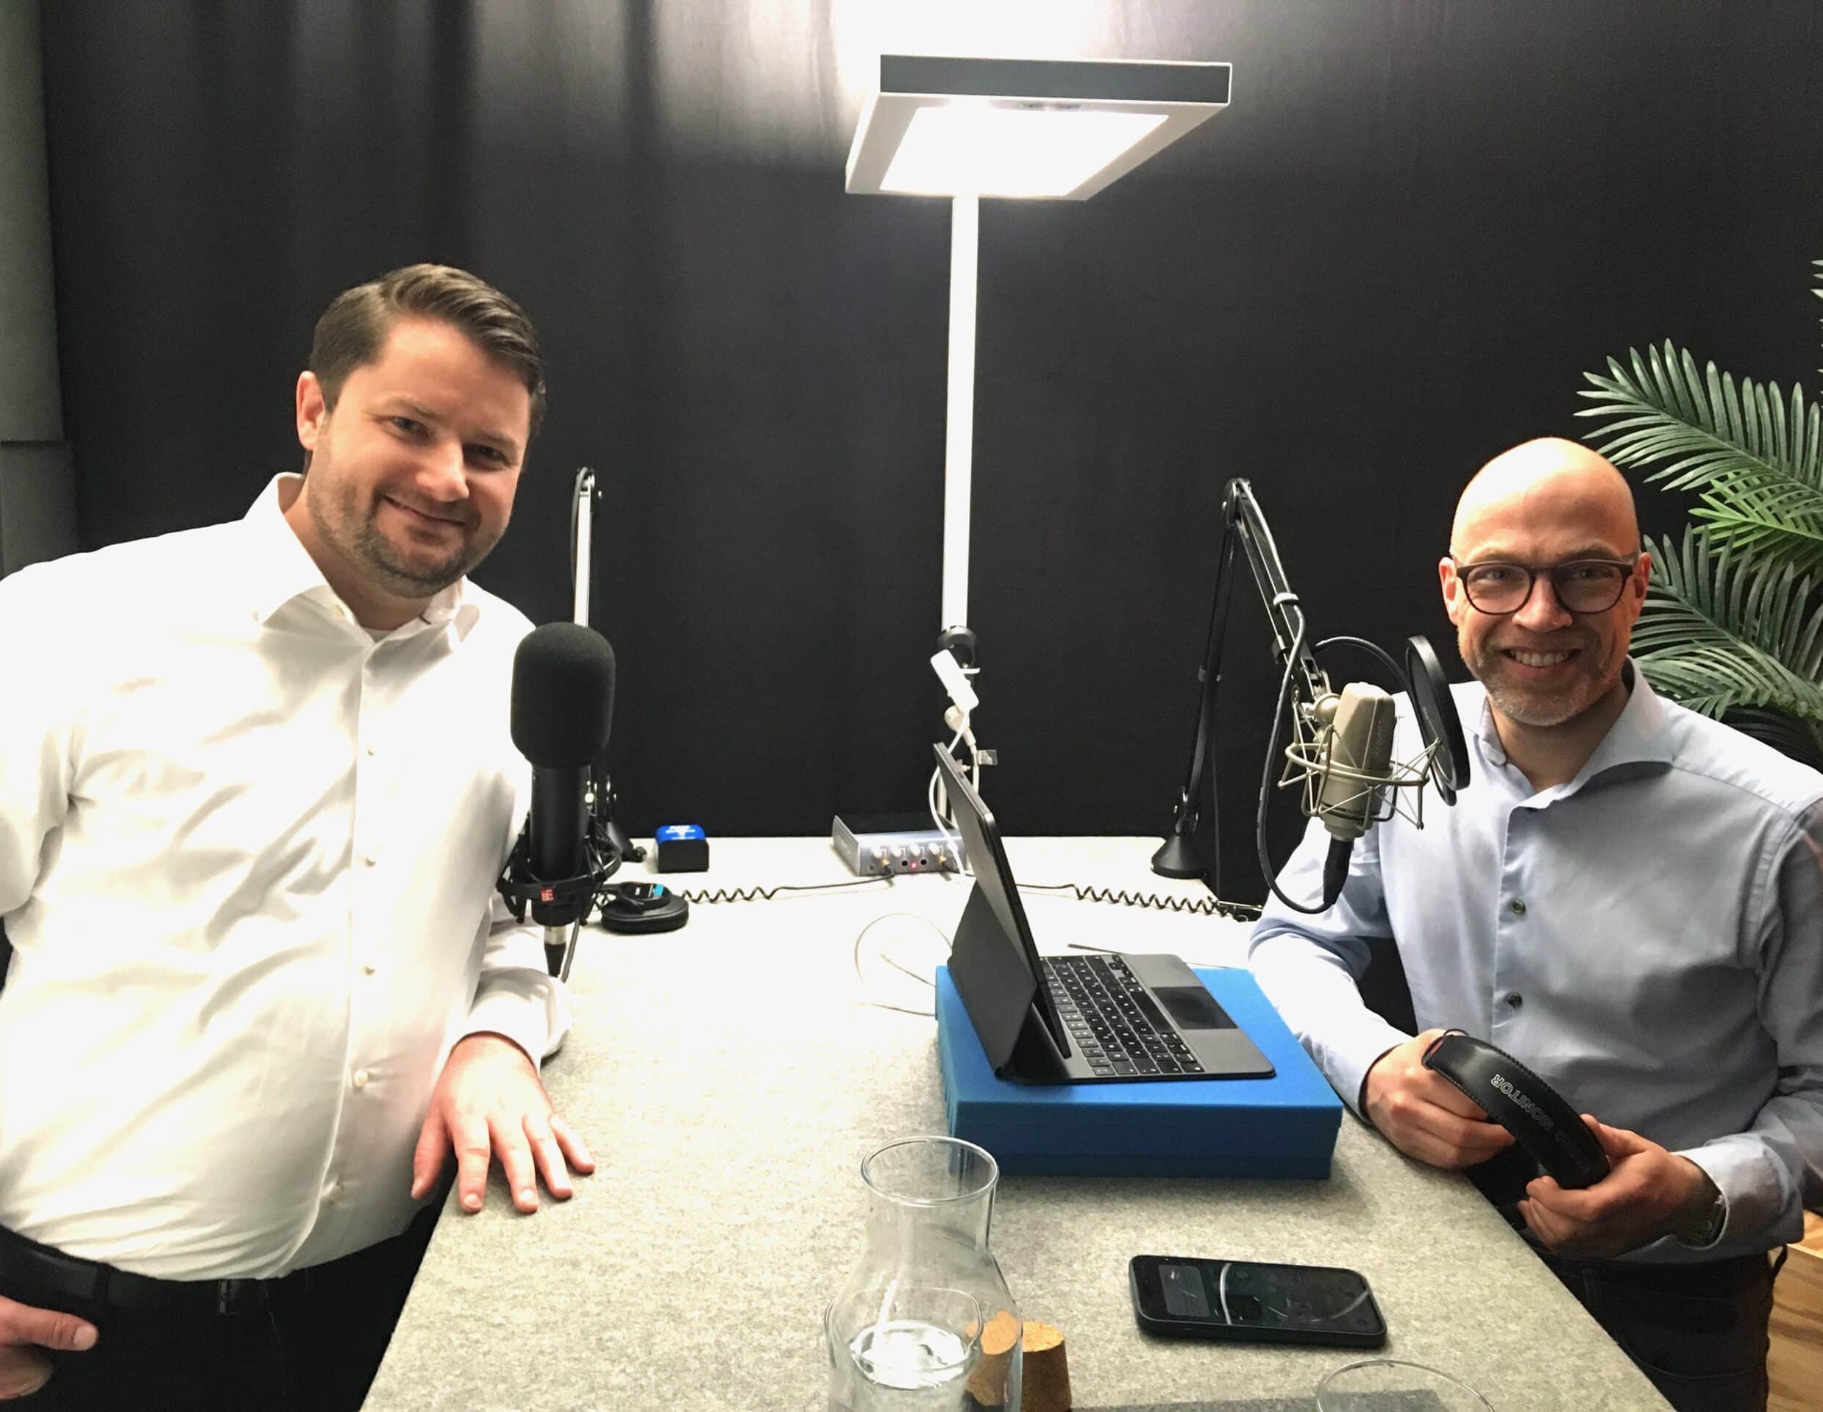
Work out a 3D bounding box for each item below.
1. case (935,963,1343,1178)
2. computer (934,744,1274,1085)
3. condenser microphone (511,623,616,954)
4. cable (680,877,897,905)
[{"bbox_3d":[0.186,0.321,1.421,0.311,0.064,0.299,1,12,-3],"label":"case"},{"bbox_3d":[0.164,0.171,1.413,0.257,0.232,0.278,0,12,-8],"label":"computer"},{"bbox_3d":[-0.317,0.079,1.435,0.094,0.299,0.094,4,12,-1],"label":"condenser microphone"},{"bbox_3d":[-0.148,0.226,1.948,0.276,0.020,0.040,-2,12,-19],"label":"cable"}]

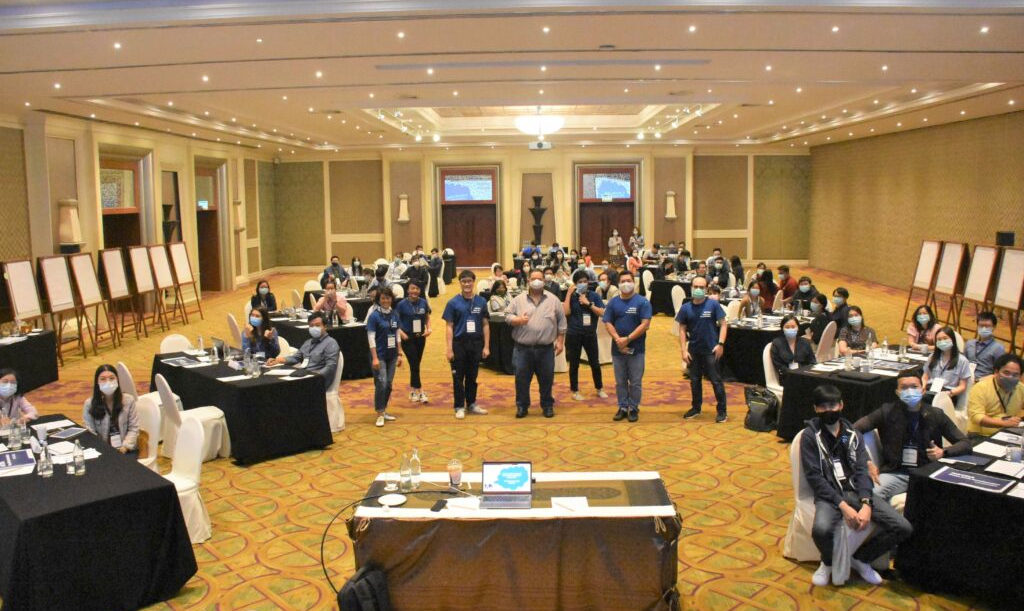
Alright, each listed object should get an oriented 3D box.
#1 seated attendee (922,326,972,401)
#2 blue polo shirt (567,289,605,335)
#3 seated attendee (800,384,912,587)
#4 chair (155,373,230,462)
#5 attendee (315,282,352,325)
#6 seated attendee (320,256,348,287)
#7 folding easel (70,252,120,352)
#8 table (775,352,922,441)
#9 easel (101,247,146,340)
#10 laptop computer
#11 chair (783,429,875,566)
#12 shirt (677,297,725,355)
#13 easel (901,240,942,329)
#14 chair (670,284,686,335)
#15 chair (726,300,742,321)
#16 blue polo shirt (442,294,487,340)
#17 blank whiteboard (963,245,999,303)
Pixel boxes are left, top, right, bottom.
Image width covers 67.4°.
[{"bbox_3d":[4.340,0.840,7.850,0.500,1.240,0.750,7,11,43],"label":"seated attendee"},{"bbox_3d":[0.940,0.071,9.663,0.500,0.600,0.300,0,8,3],"label":"blue polo shirt"},{"bbox_3d":[2.256,1.189,5.199,0.600,1.290,0.700,-1,8,1],"label":"seated attendee"},{"bbox_3d":[-3.174,1.082,7.652,0.570,0.920,0.470,-9,11,-44],"label":"chair"},{"bbox_3d":[-2.830,0.254,12.012,0.540,1.270,0.750,3,9,17],"label":"attendee"},{"bbox_3d":[-4.160,-0.524,18.221,0.600,1.300,0.780,-3,8,-14],"label":"seated attendee"},{"bbox_3d":[-7.480,-0.030,13.500,0.600,1.720,0.680,0,8,2],"label":"folding easel"},{"bbox_3d":[4.000,1.008,8.575,2.200,0.770,0.840,-8,11,-43],"label":"table"},{"bbox_3d":[-7.454,-0.165,14.305,0.620,1.750,0.670,0,8,4],"label":"easel"},{"bbox_3d":[-0.033,1.092,4.671,0.305,0.205,0.270,0,8,2],"label":"laptop computer"},{"bbox_3d":[2.271,1.333,5.295,0.470,0.930,0.560,-6,10,-35],"label":"chair"},{"bbox_3d":[2.200,0.223,8.915,0.560,0.630,0.280,2,9,16],"label":"shirt"},{"bbox_3d":[7.700,-0.337,14.134,0.620,1.740,0.680,-1,8,1],"label":"easel"},{"bbox_3d":[3.200,0.100,14.300,0.540,0.950,0.440,5,10,36],"label":"chair"},{"bbox_3d":[3.600,0.410,12.000,0.440,0.950,0.540,-7,10,-37],"label":"chair"},{"bbox_3d":[-0.553,0.141,8.944,0.500,0.540,0.270,0,8,-3],"label":"blue polo shirt"},{"bbox_3d":[7.391,-0.488,12.091,0.050,0.895,0.660,9,8,2],"label":"blank whiteboard"}]

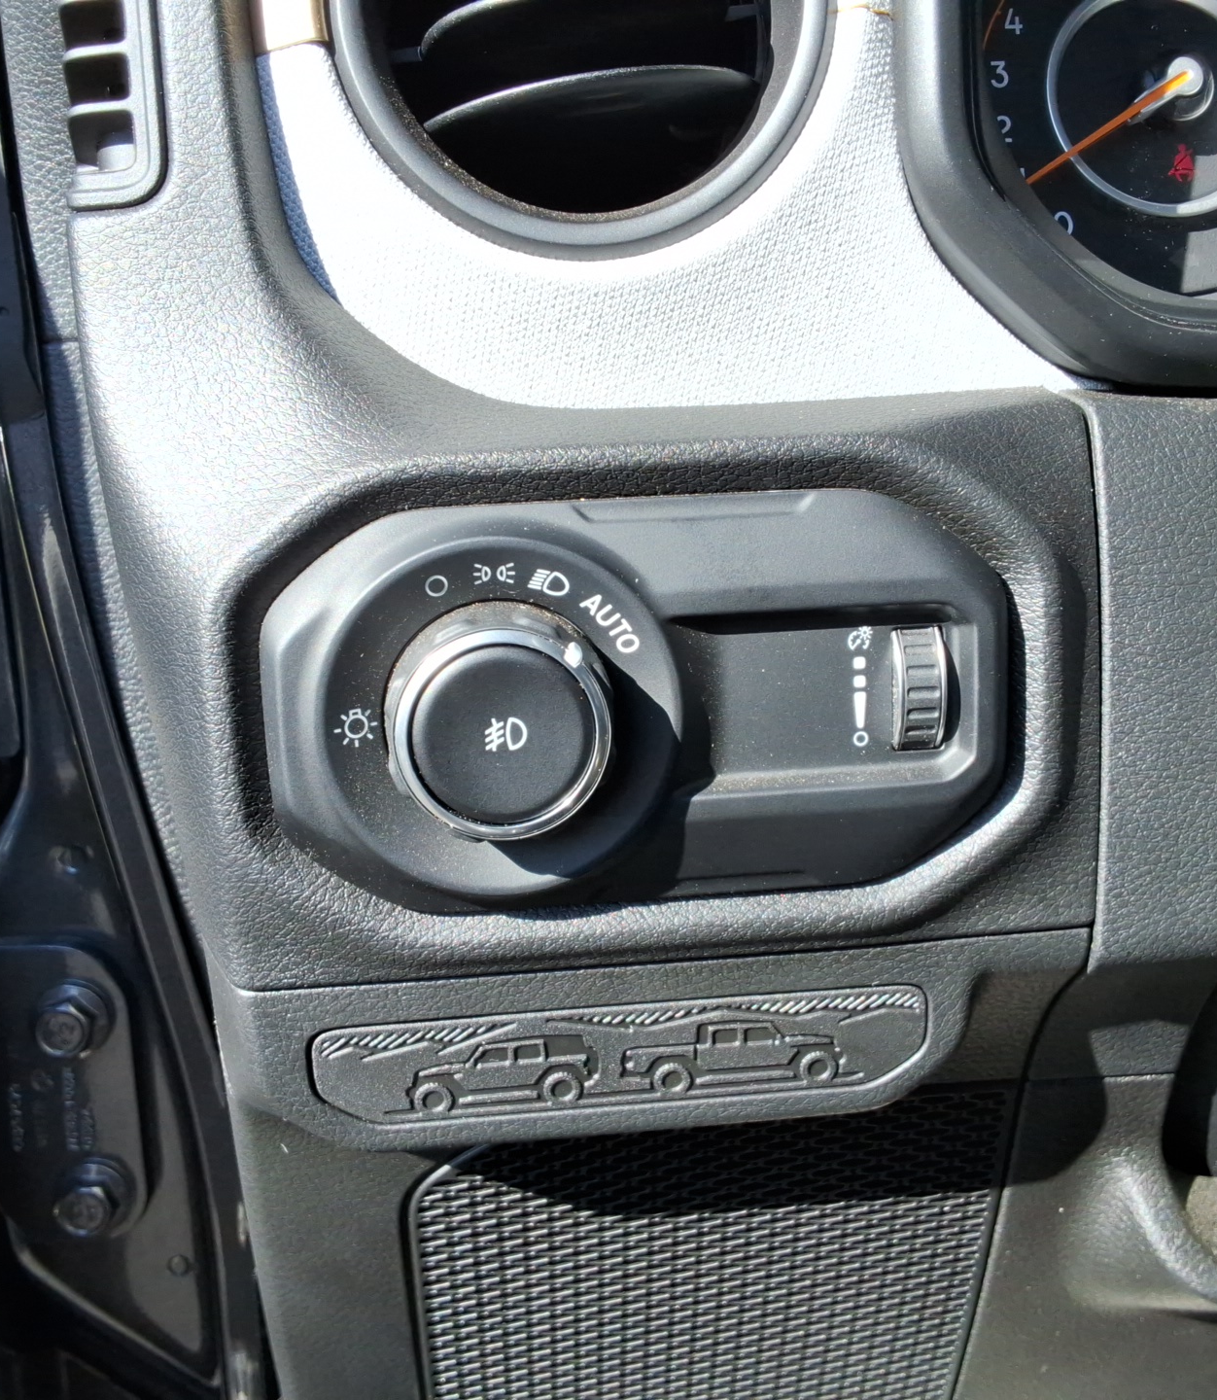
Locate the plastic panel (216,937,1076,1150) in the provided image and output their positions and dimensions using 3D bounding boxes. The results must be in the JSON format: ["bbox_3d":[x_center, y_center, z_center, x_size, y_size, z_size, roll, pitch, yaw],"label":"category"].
[{"bbox_3d":[0.011,0.063,0.313,0.172,0.043,0.032,-4,10,-5],"label":"plastic panel"}]

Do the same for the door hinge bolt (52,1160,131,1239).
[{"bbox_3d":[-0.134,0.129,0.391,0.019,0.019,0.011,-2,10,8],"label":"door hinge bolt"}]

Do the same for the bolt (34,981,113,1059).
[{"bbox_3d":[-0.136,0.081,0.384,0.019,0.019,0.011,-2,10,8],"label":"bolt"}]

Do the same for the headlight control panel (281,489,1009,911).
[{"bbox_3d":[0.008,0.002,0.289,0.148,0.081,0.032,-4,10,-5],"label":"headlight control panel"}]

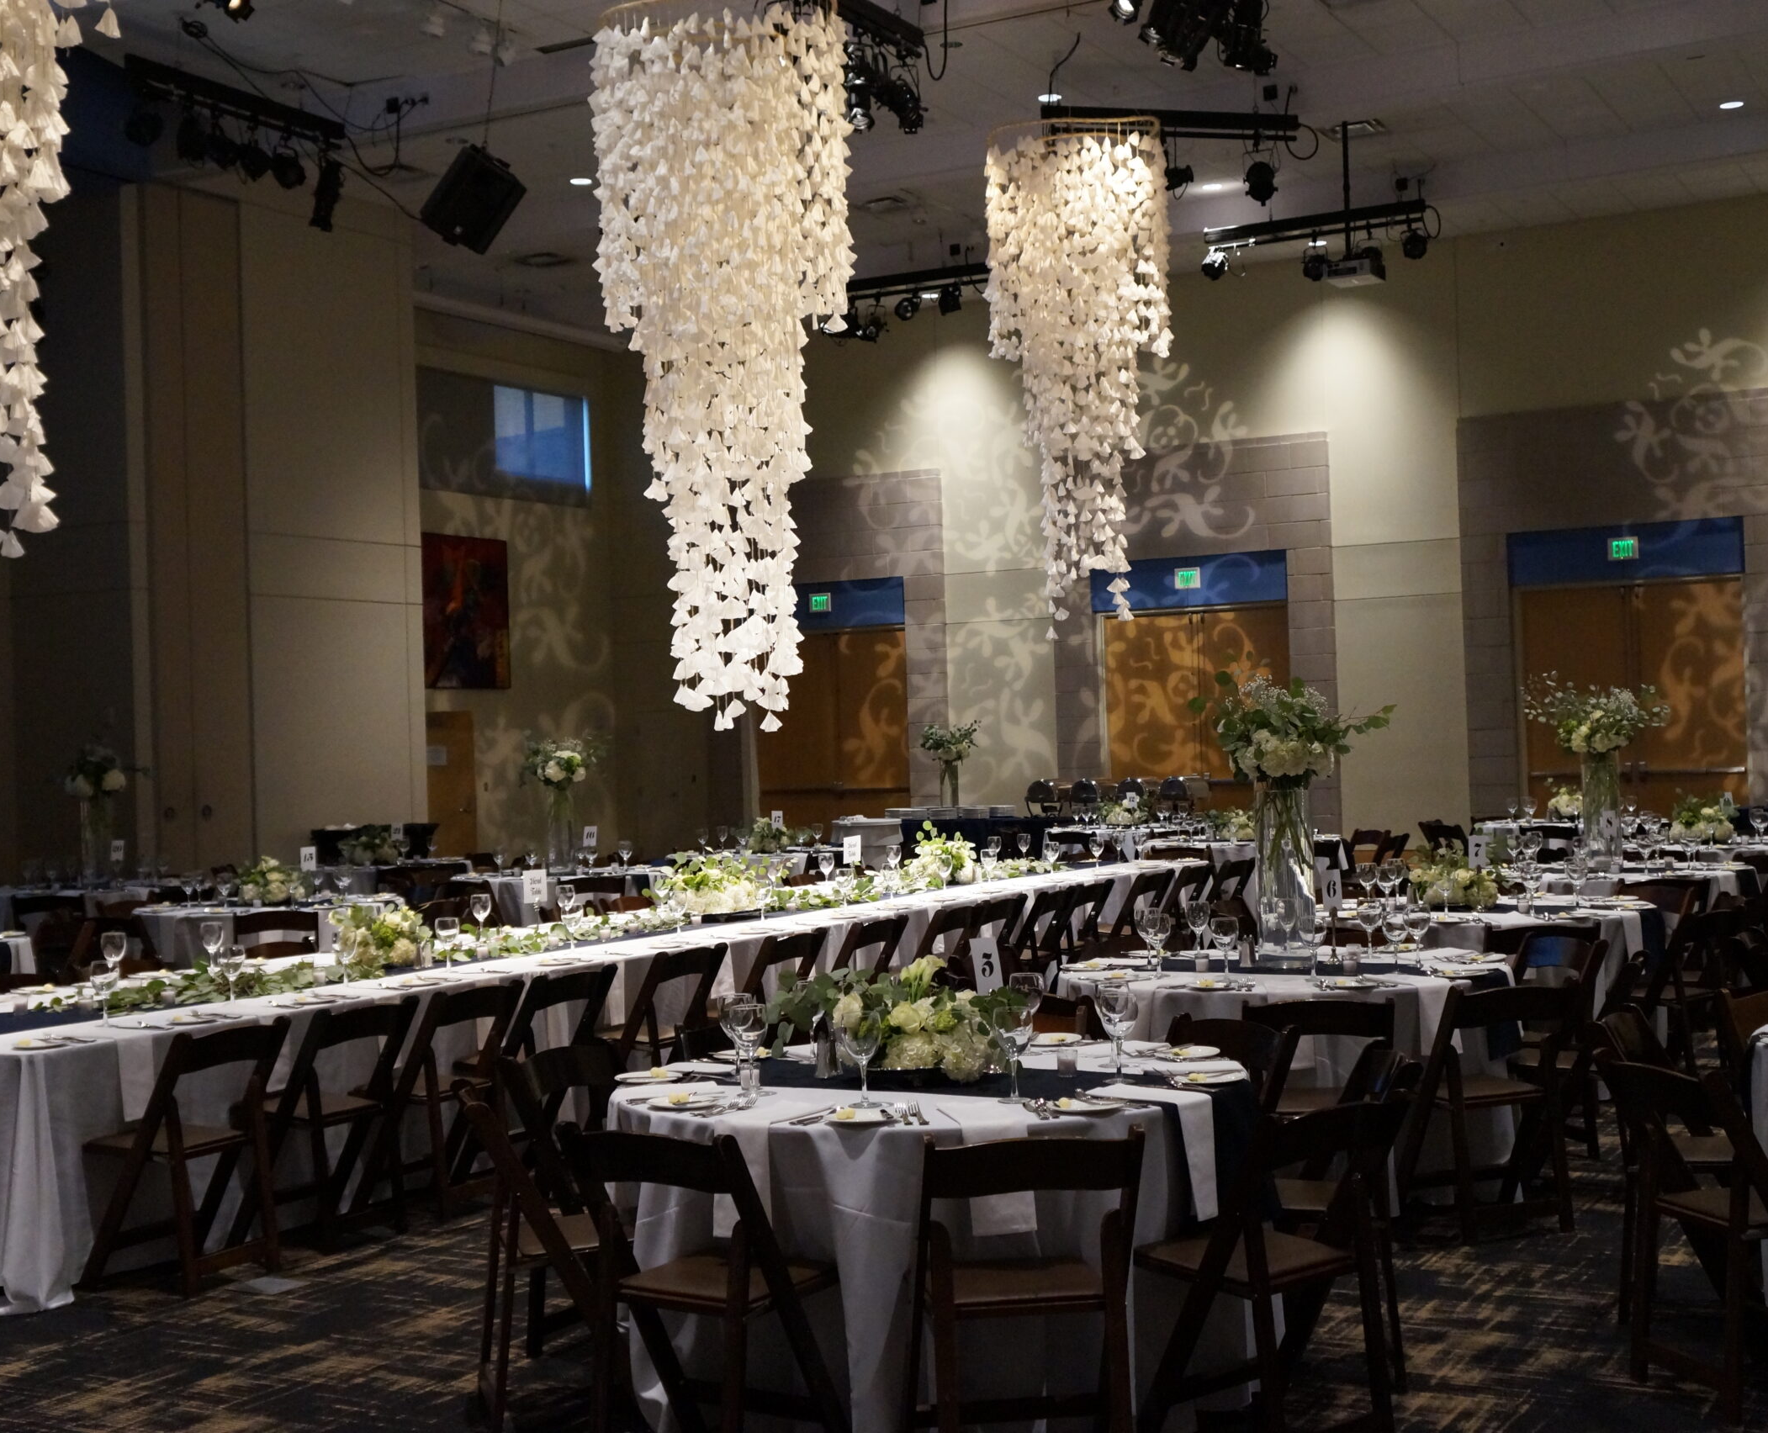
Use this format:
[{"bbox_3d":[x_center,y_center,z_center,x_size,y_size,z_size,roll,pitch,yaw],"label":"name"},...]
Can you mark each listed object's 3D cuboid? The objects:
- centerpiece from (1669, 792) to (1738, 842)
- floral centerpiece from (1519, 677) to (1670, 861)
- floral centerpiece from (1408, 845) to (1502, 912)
[{"bbox_3d":[5.199,0.653,14.050,0.400,0.310,0.340,-2,-1,30],"label":"centerpiece"},{"bbox_3d":[3.969,0.298,12.350,0.810,1.070,0.650,-2,-1,18],"label":"floral centerpiece"},{"bbox_3d":[2.440,0.689,9.420,0.400,0.280,0.330,-2,-1,30],"label":"floral centerpiece"}]

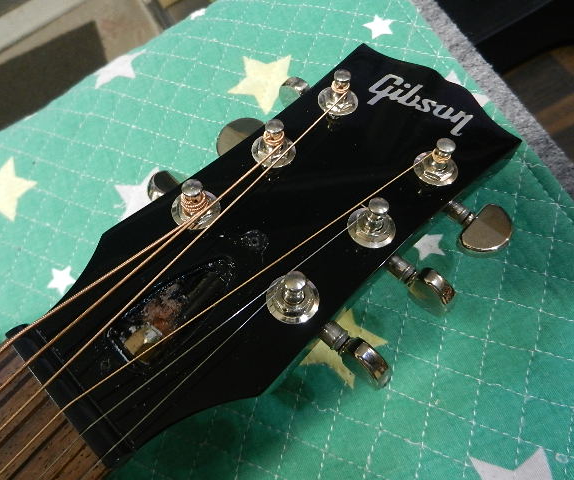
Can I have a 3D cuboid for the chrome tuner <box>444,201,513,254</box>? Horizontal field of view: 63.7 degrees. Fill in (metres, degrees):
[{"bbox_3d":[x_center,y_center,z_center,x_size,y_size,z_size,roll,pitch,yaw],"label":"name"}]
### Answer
[{"bbox_3d":[0.070,-0.006,0.173,0.024,0.006,0.019,41,81,19],"label":"chrome tuner"}]

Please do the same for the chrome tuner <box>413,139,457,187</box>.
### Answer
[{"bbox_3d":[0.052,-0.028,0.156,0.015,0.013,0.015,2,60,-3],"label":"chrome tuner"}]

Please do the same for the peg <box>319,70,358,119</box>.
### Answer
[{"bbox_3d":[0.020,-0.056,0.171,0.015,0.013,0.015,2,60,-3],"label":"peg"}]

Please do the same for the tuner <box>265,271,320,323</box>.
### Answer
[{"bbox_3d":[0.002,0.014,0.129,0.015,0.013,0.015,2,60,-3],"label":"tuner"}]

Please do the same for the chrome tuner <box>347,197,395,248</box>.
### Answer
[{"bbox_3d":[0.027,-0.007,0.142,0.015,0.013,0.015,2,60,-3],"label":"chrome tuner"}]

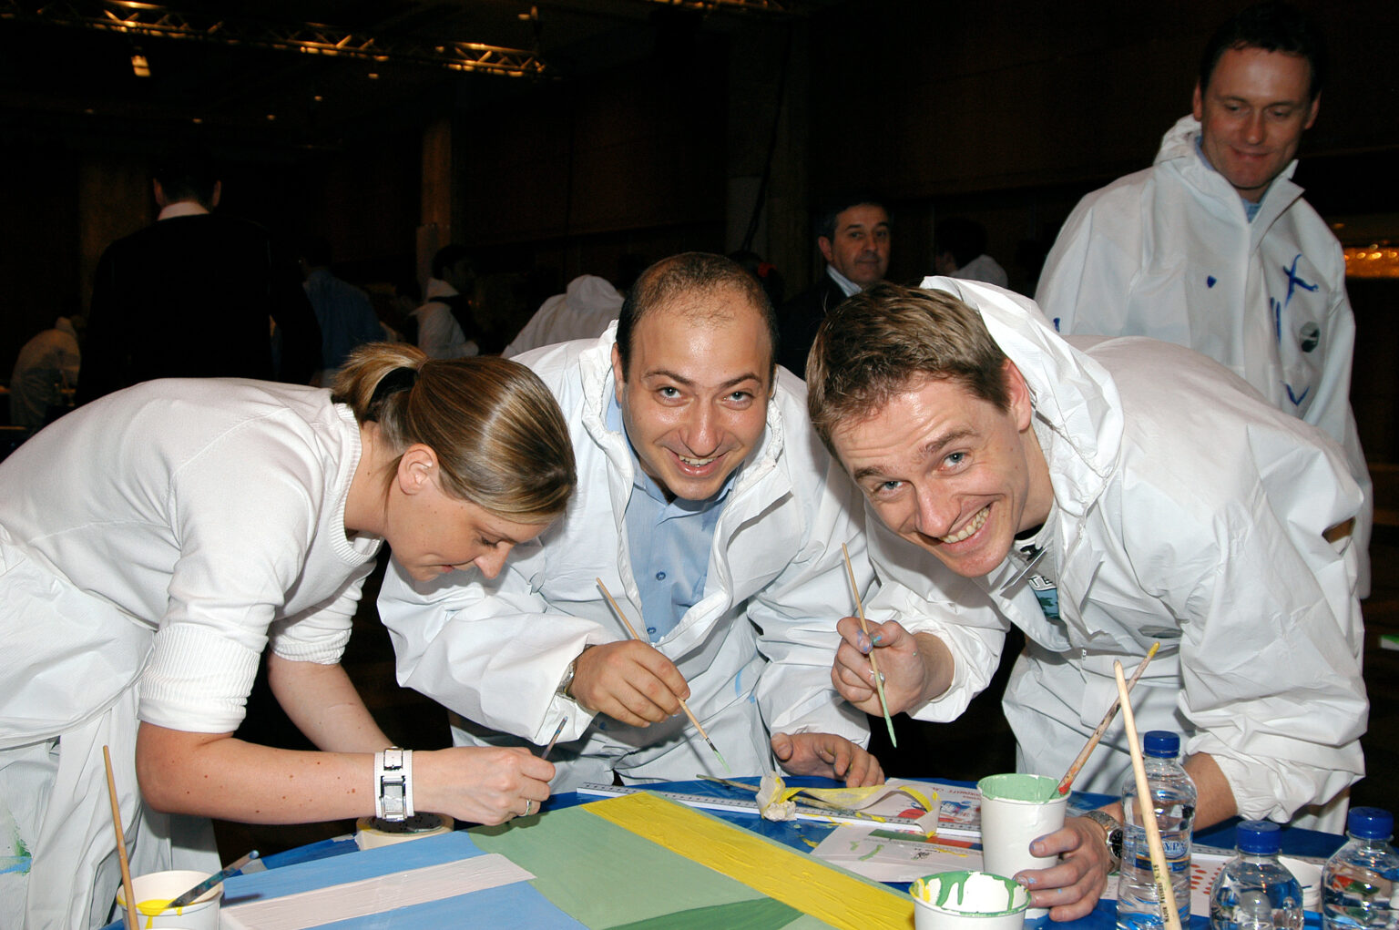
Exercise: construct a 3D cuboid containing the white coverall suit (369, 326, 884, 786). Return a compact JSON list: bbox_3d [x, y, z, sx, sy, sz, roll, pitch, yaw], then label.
[{"bbox_3d":[-0.085,0.430,1.690,0.570,1.180,0.660,-1,5,-6],"label":"white coverall suit"}]

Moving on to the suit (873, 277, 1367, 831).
[{"bbox_3d":[0.520,0.440,1.560,0.540,1.260,0.680,4,7,41],"label":"suit"}]

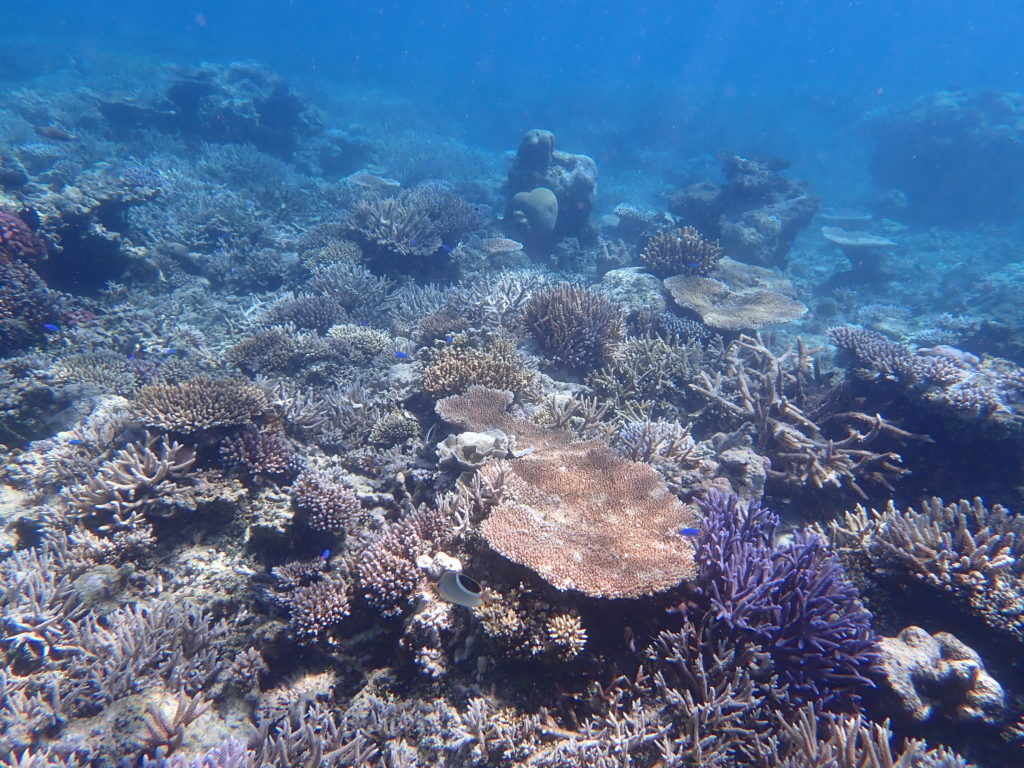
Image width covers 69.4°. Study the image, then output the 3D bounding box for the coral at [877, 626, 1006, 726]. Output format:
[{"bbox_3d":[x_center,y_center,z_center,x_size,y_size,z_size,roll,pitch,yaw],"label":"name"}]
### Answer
[{"bbox_3d":[0.900,0.613,1.550,0.250,0.170,0.200,0,26,0],"label":"coral"}]

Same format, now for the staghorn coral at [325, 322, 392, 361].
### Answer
[{"bbox_3d":[-0.602,-0.167,2.900,0.260,0.125,0.220,0,26,0],"label":"staghorn coral"}]

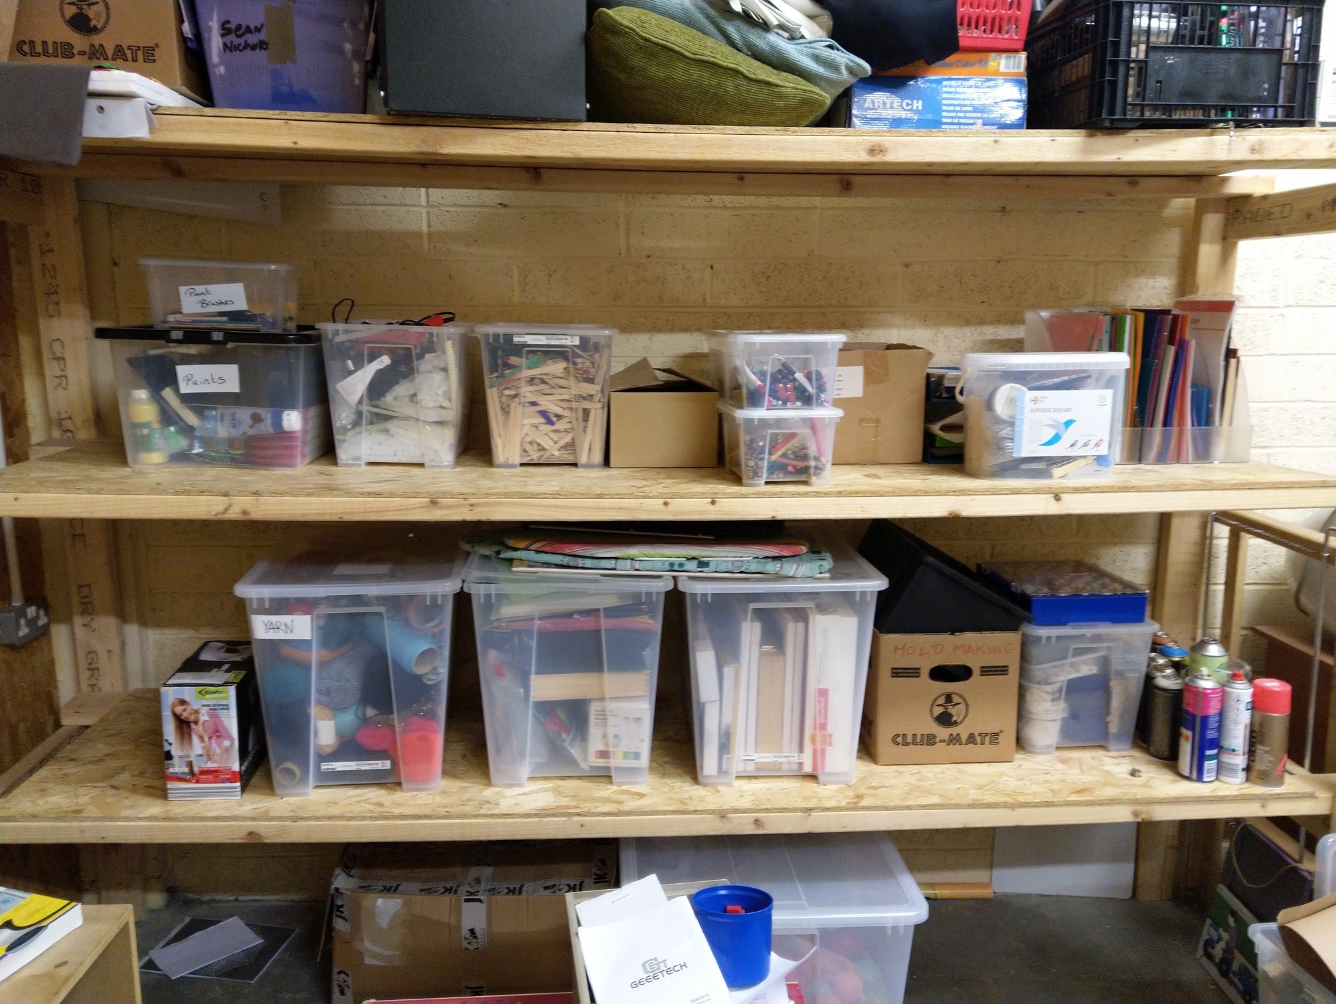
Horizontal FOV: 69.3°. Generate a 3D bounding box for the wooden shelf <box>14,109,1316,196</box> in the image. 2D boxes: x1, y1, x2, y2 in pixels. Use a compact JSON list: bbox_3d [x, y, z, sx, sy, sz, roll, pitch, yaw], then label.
[{"bbox_3d":[0.019,-0.645,1.833,2.460,0.070,0.620,0,12,-3],"label":"wooden shelf"}]

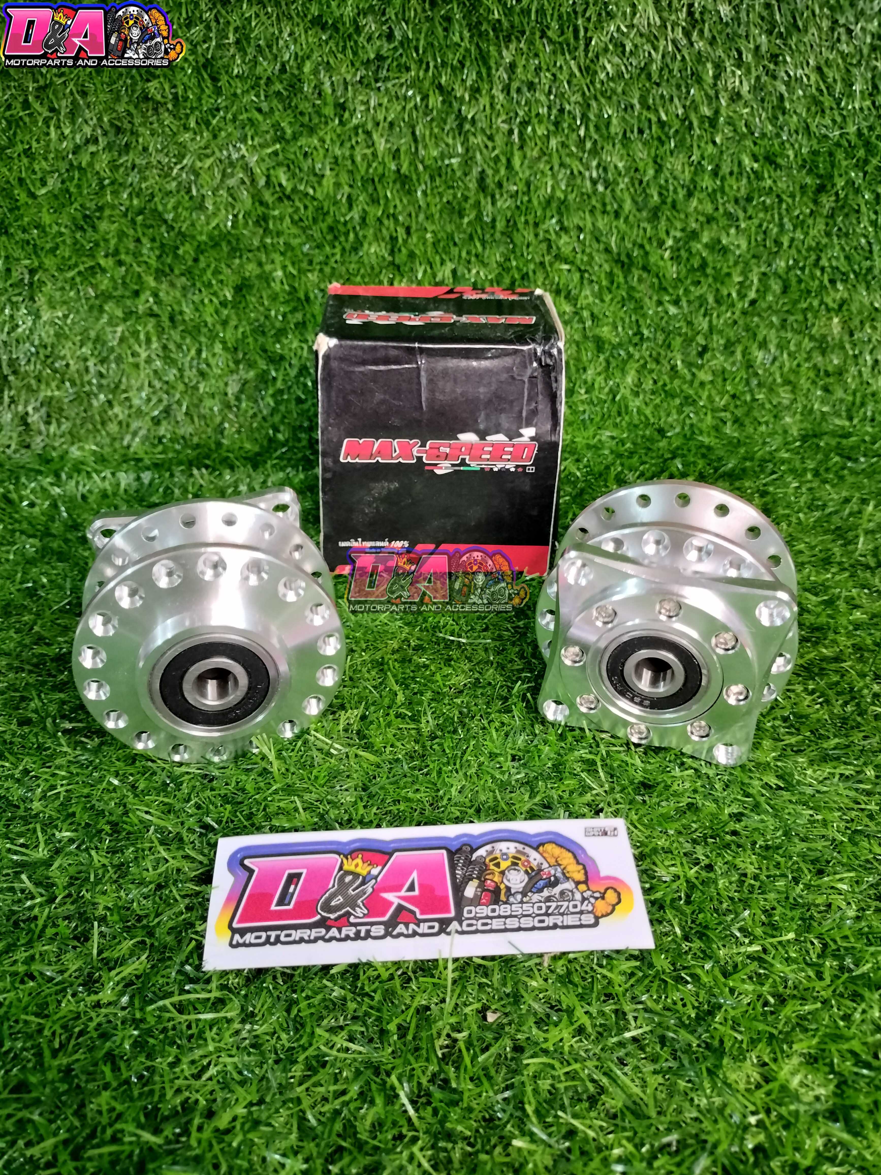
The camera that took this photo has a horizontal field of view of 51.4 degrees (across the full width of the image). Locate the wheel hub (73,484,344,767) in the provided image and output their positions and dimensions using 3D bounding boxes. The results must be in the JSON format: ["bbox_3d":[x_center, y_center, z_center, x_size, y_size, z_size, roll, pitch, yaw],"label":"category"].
[{"bbox_3d":[-0.072,0.013,0.294,0.081,0.081,0.061,-8,34,-10],"label":"wheel hub"}]

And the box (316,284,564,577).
[{"bbox_3d":[-0.002,-0.068,0.398,0.092,0.102,0.079,0,33,-2],"label":"box"}]

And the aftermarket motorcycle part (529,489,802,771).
[{"bbox_3d":[0.072,0.010,0.294,0.081,0.081,0.061,9,35,16],"label":"aftermarket motorcycle part"}]

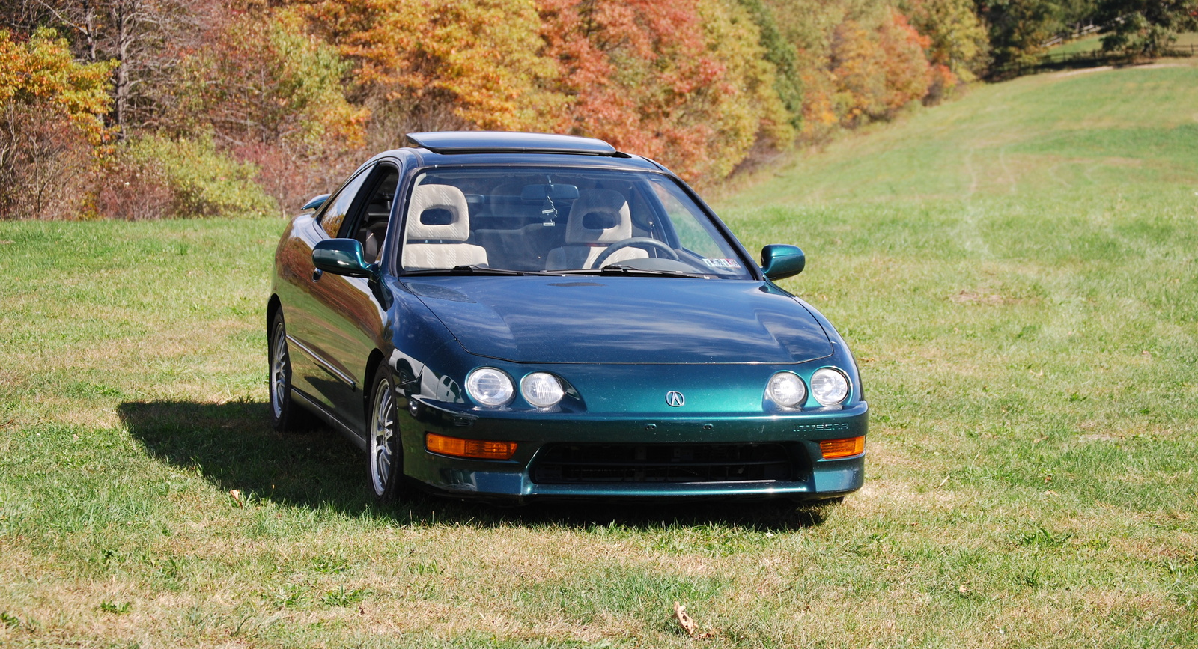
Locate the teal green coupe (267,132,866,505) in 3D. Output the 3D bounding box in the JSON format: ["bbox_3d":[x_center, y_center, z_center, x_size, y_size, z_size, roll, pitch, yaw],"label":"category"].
[{"bbox_3d":[-0.275,-0.076,11.934,1.740,1.345,4.380,0,5,-14],"label":"teal green coupe"}]

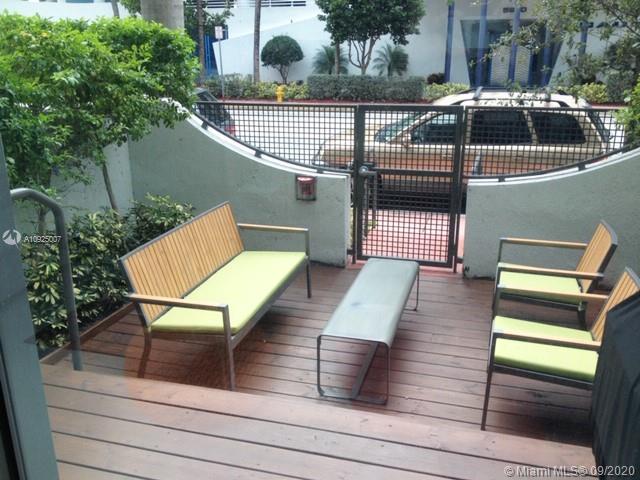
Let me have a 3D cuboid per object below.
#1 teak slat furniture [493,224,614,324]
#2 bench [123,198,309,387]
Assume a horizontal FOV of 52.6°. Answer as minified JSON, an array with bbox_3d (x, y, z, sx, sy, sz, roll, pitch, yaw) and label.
[{"bbox_3d":[1.632,0.289,4.597,0.712,0.776,0.660,5,17,16],"label":"teak slat furniture"},{"bbox_3d":[-0.639,0.299,4.555,0.712,0.776,1.602,5,17,15],"label":"bench"}]

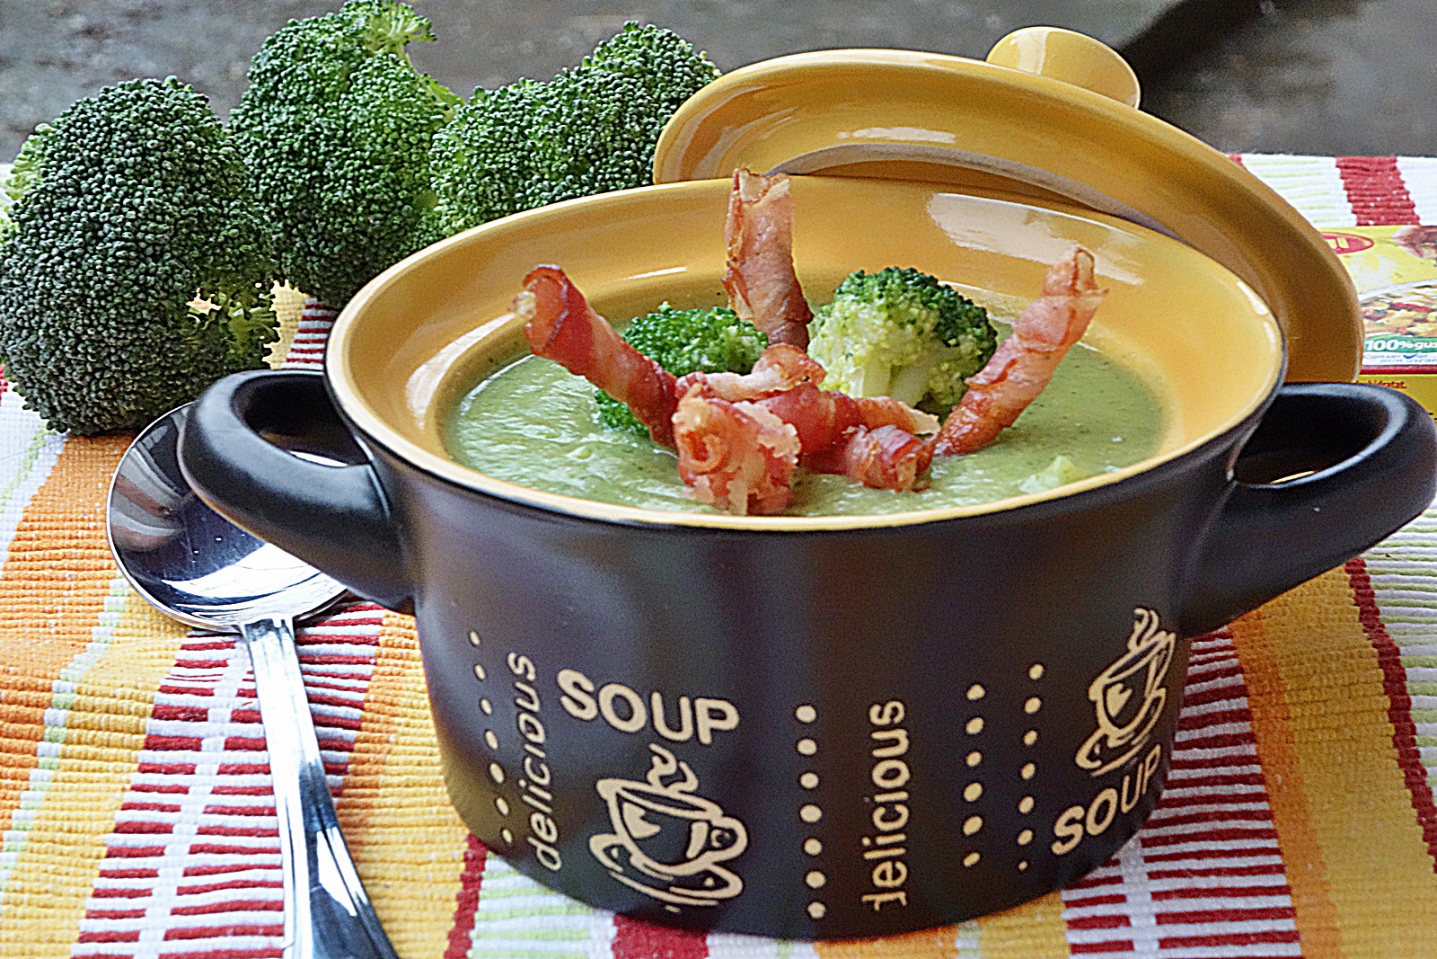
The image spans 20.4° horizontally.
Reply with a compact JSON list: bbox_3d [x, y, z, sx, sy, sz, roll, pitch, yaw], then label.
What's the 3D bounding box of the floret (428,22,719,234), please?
[{"bbox_3d":[-0.028,-0.066,0.791,0.060,0.051,0.053,-1,24,0],"label":"floret"}]

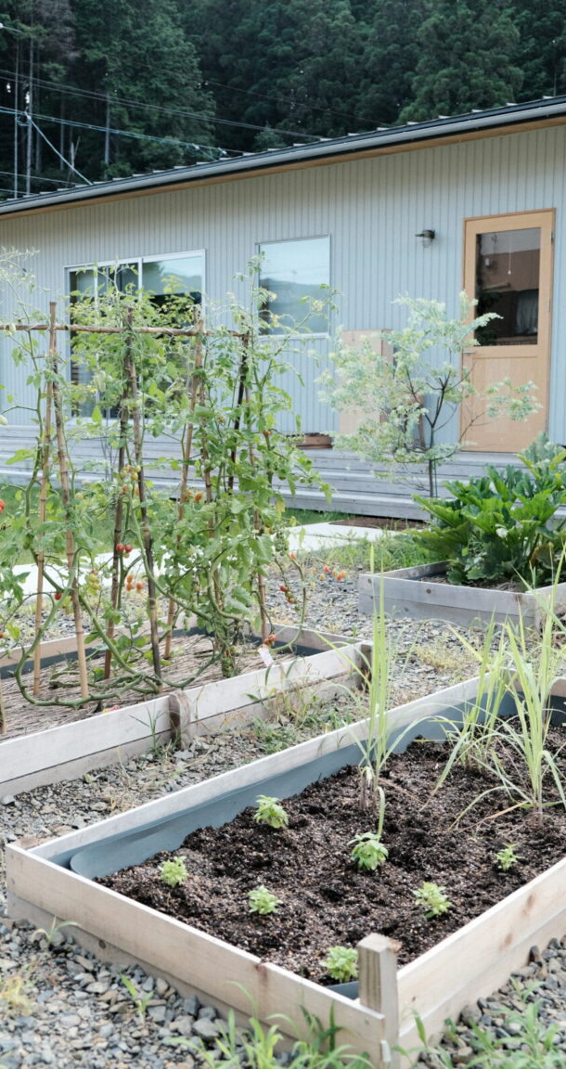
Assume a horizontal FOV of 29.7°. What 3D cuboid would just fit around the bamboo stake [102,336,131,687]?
[{"bbox_3d":[-0.584,-0.077,3.777,0.022,1.224,0.022,3,8,-9],"label":"bamboo stake"}]

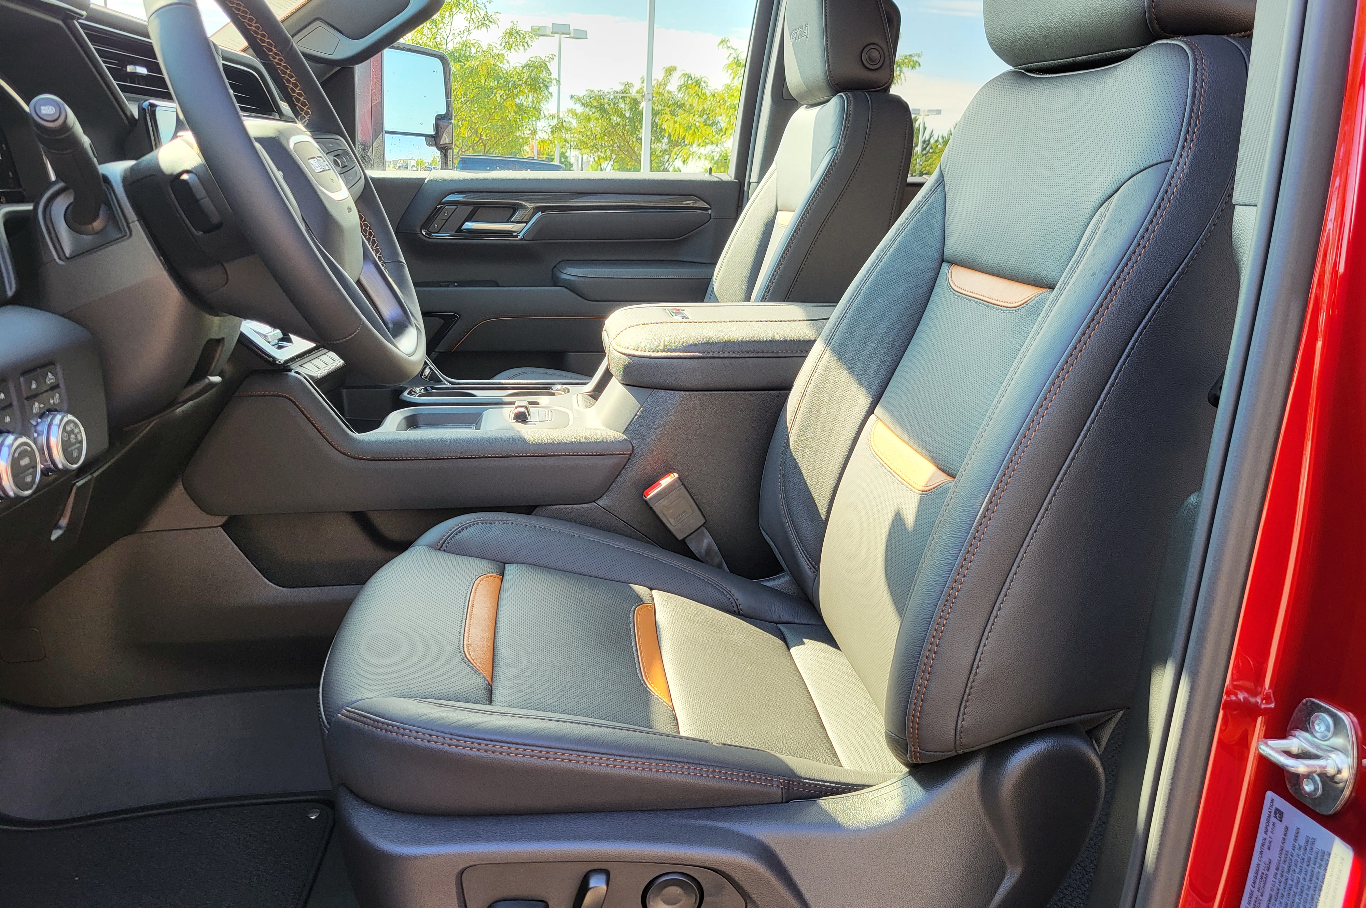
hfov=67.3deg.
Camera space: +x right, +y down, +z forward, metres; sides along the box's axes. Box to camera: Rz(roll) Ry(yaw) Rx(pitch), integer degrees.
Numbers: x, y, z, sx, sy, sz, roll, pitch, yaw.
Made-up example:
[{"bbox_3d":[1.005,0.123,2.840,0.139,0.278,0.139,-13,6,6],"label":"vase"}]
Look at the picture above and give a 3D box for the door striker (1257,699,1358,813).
[{"bbox_3d":[0.365,0.176,0.598,0.038,0.062,0.043,-3,16,-16],"label":"door striker"}]

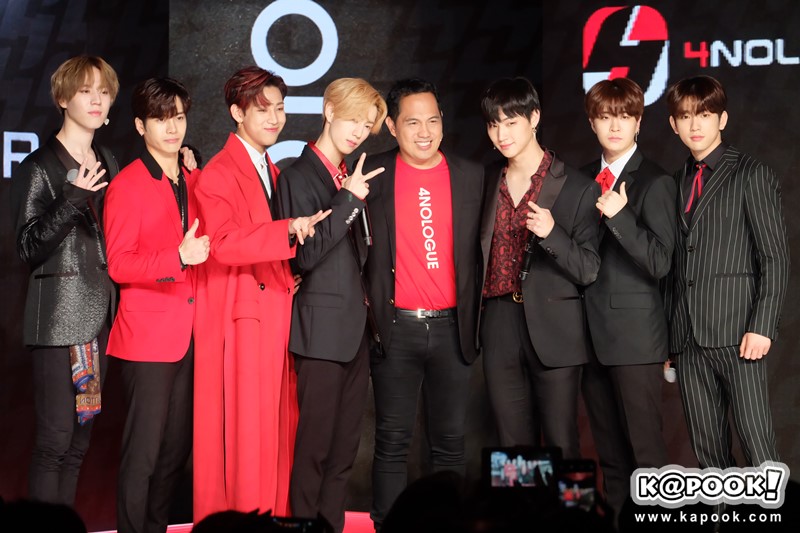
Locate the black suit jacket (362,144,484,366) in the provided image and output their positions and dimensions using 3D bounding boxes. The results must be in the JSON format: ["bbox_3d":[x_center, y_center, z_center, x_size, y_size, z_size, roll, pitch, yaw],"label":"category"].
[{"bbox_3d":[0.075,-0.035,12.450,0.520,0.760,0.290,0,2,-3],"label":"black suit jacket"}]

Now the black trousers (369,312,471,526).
[{"bbox_3d":[0.071,0.564,12.450,0.380,0.840,0.260,0,2,-3],"label":"black trousers"}]

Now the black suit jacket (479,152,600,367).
[{"bbox_3d":[0.476,-0.024,12.300,0.490,0.750,0.330,1,2,28],"label":"black suit jacket"}]

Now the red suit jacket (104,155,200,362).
[{"bbox_3d":[-0.831,-0.031,12.200,0.470,0.730,0.330,-2,3,-40],"label":"red suit jacket"}]

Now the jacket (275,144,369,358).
[{"bbox_3d":[-0.254,-0.044,12.200,0.340,0.750,0.460,2,3,42],"label":"jacket"}]

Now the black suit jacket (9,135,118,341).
[{"bbox_3d":[-1.139,-0.087,12.400,0.520,0.740,0.330,-1,2,-35],"label":"black suit jacket"}]

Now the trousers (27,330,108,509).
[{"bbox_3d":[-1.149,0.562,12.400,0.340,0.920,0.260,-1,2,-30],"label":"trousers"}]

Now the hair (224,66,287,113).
[{"bbox_3d":[-0.502,-0.604,12.350,0.190,0.175,0.220,-2,3,-38],"label":"hair"}]

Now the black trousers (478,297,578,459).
[{"bbox_3d":[0.449,0.564,12.300,0.370,0.920,0.270,1,2,25],"label":"black trousers"}]

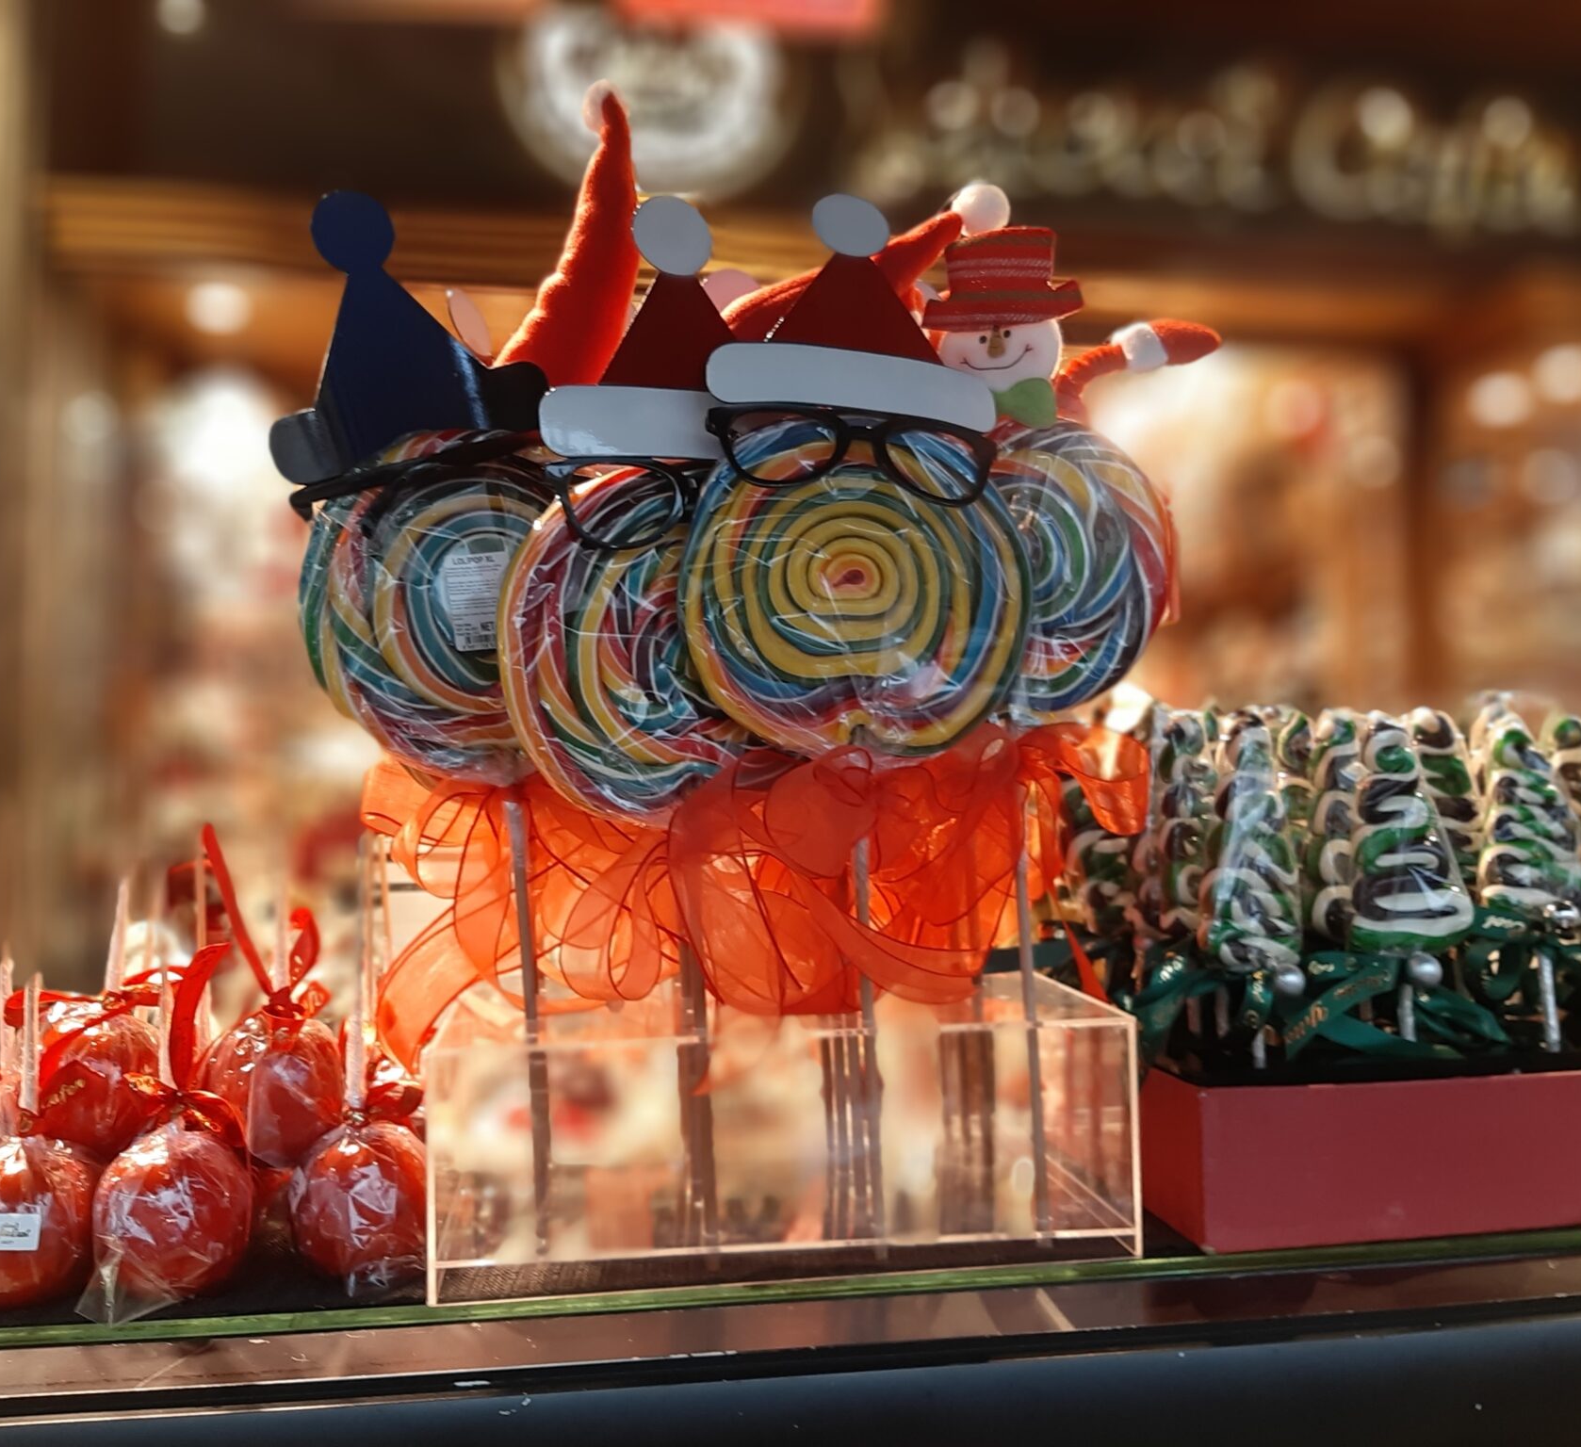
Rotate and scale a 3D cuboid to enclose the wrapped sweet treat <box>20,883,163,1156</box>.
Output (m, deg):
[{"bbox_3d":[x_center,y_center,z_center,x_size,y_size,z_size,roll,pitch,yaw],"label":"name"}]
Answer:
[{"bbox_3d":[-0.395,0.168,0.819,0.078,0.153,0.078,-1,-2,-7],"label":"wrapped sweet treat"}]

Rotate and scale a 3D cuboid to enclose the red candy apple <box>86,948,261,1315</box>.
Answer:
[{"bbox_3d":[-0.312,0.207,0.728,0.082,0.174,0.084,-1,-2,-7],"label":"red candy apple"}]

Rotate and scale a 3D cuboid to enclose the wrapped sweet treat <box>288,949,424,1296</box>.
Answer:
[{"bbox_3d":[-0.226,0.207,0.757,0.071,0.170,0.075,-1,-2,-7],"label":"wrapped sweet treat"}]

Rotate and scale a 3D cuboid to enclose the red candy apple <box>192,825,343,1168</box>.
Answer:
[{"bbox_3d":[-0.289,0.152,0.801,0.080,0.185,0.080,-1,-2,-7],"label":"red candy apple"}]

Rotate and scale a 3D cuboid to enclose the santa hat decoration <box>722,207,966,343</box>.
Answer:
[{"bbox_3d":[0.032,-0.258,0.858,0.145,0.097,0.079,-1,-2,-7],"label":"santa hat decoration"}]

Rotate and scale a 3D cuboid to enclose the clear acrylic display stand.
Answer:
[{"bbox_3d":[-0.010,0.224,0.826,0.365,0.124,0.181,-1,-2,-7],"label":"clear acrylic display stand"}]

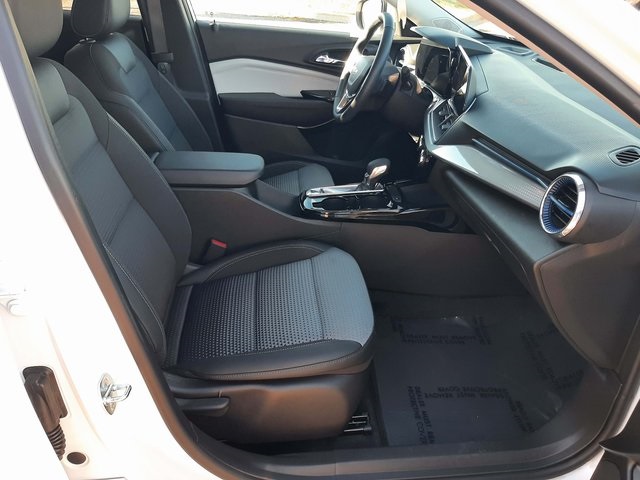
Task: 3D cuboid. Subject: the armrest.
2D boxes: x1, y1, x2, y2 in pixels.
[{"bbox_3d":[-0.290,-0.190,1.267,0.290,0.055,0.190,-1,26,-8],"label":"armrest"}]

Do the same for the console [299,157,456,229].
[{"bbox_3d":[0.167,-0.145,1.356,0.455,0.160,0.220,-1,26,-8],"label":"console"}]

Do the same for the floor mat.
[{"bbox_3d":[0.373,0.284,1.202,0.540,0.060,0.470,-1,26,-8],"label":"floor mat"}]

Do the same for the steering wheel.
[{"bbox_3d":[0.153,-0.548,1.569,0.090,0.365,0.370,22,21,-18],"label":"steering wheel"}]

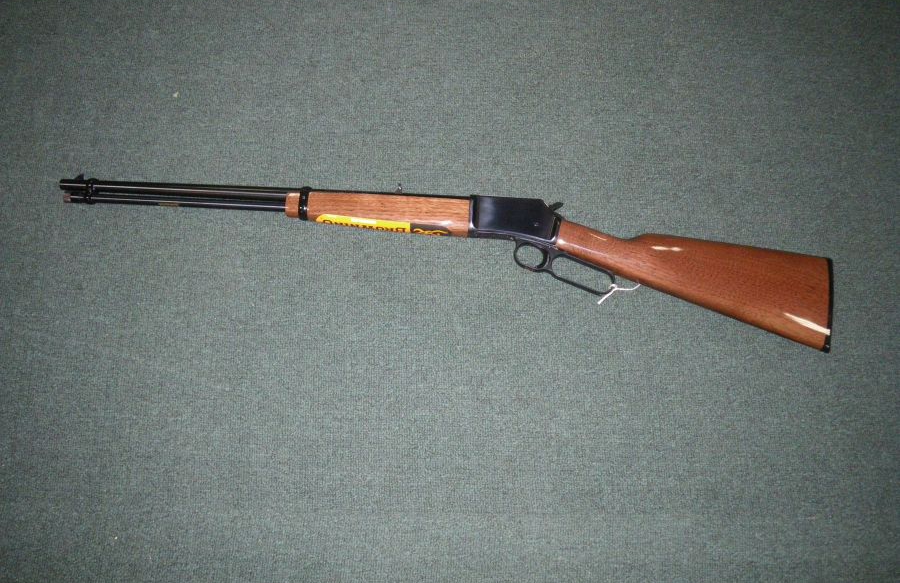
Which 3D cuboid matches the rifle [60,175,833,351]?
[{"bbox_3d":[-0.009,-0.039,0.855,0.933,0.044,0.185,3,73,-1],"label":"rifle"}]

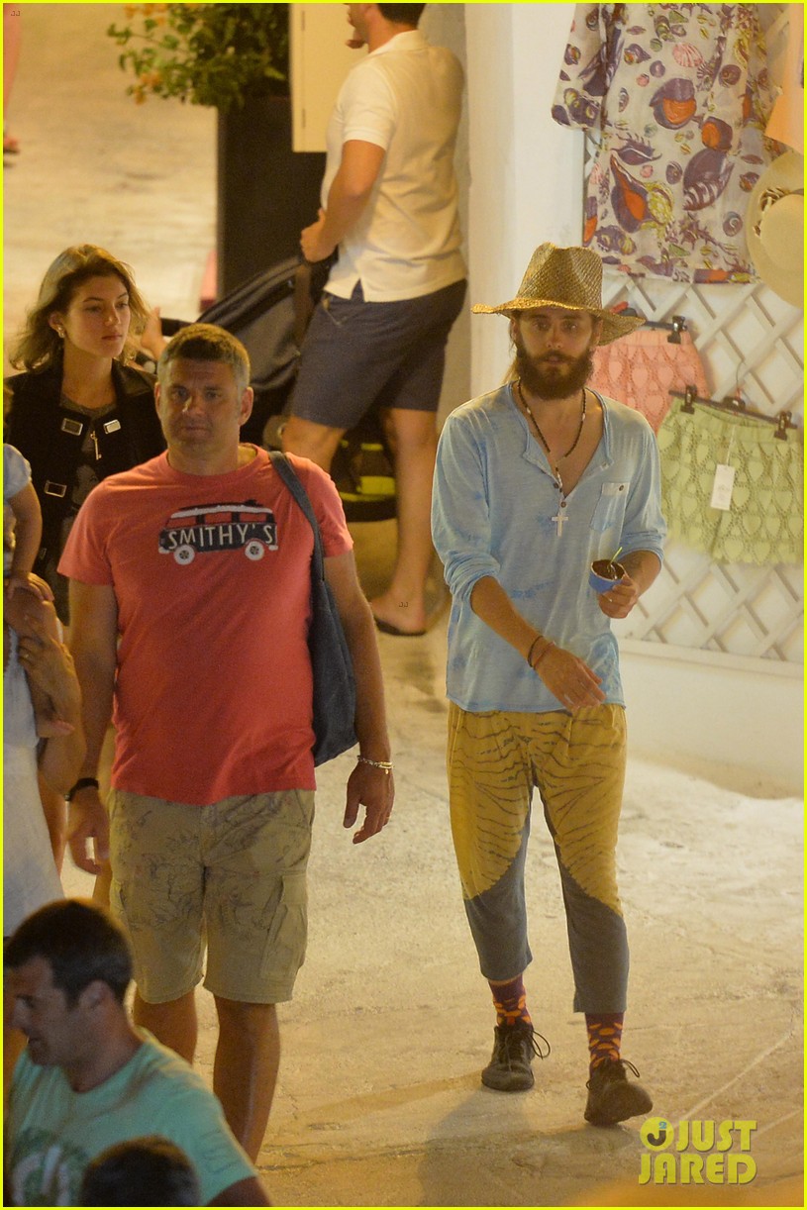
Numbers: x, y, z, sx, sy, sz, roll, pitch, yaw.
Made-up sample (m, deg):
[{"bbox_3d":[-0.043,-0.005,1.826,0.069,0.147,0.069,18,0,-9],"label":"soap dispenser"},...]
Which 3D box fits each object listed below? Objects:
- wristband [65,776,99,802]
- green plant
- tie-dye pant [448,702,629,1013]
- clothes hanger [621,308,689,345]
[{"bbox_3d":[-0.611,0.355,12.799,0.068,0.016,0.062,-11,-24,-5],"label":"wristband"},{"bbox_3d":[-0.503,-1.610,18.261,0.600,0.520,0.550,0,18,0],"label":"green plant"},{"bbox_3d":[0.281,0.490,14.017,0.375,0.680,0.340,-2,15,-8],"label":"tie-dye pant"},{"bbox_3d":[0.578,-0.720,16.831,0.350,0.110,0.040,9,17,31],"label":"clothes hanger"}]

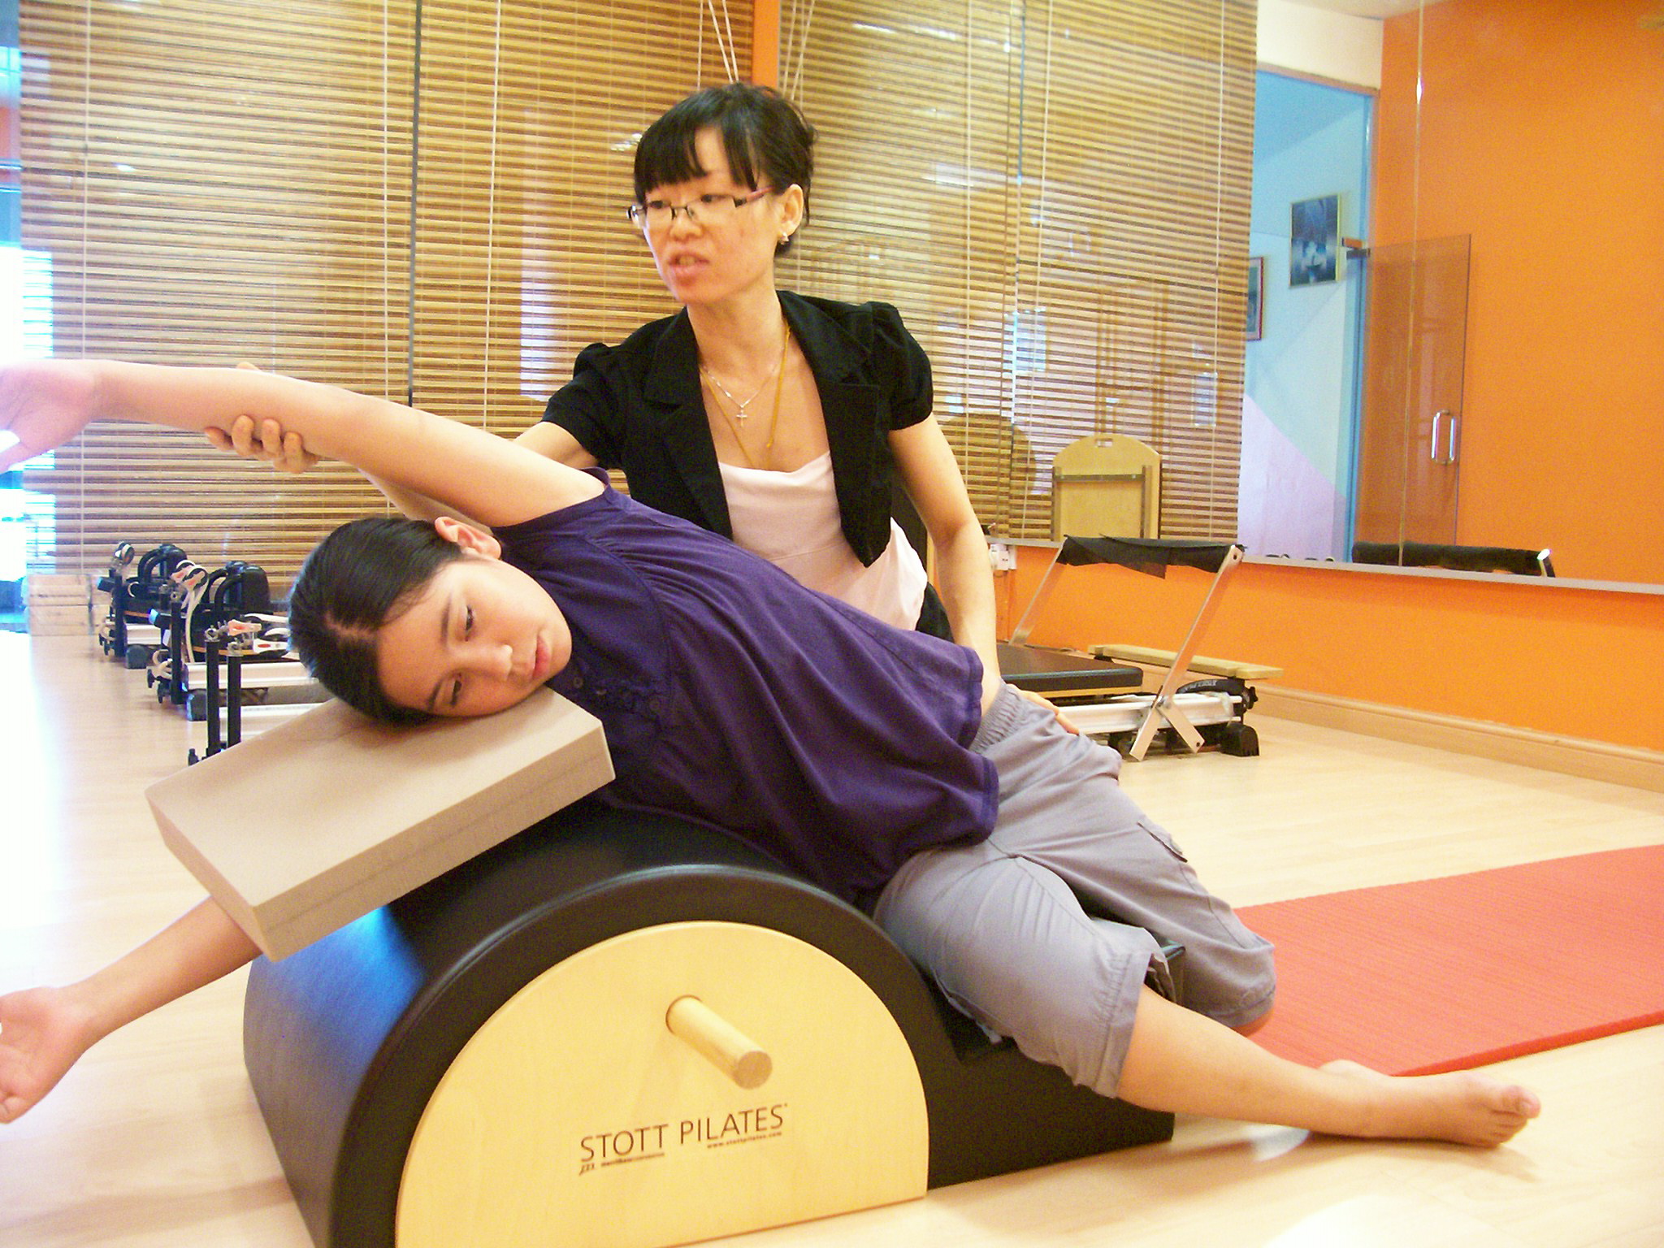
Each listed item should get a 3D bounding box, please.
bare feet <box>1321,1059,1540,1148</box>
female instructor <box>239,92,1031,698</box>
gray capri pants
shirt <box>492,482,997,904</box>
[{"bbox_3d":[0.589,0.472,1.610,0.210,0.082,0.095,2,5,21],"label":"bare feet"},{"bbox_3d":[-0.190,-0.074,1.900,0.820,1.100,0.720,1,5,12],"label":"female instructor"},{"bbox_3d":[0.238,0.266,1.630,0.430,0.320,0.340,40,-13,-6],"label":"gray capri pants"},{"bbox_3d":[-0.091,0.071,1.570,0.490,0.360,0.240,26,-3,-26],"label":"shirt"}]

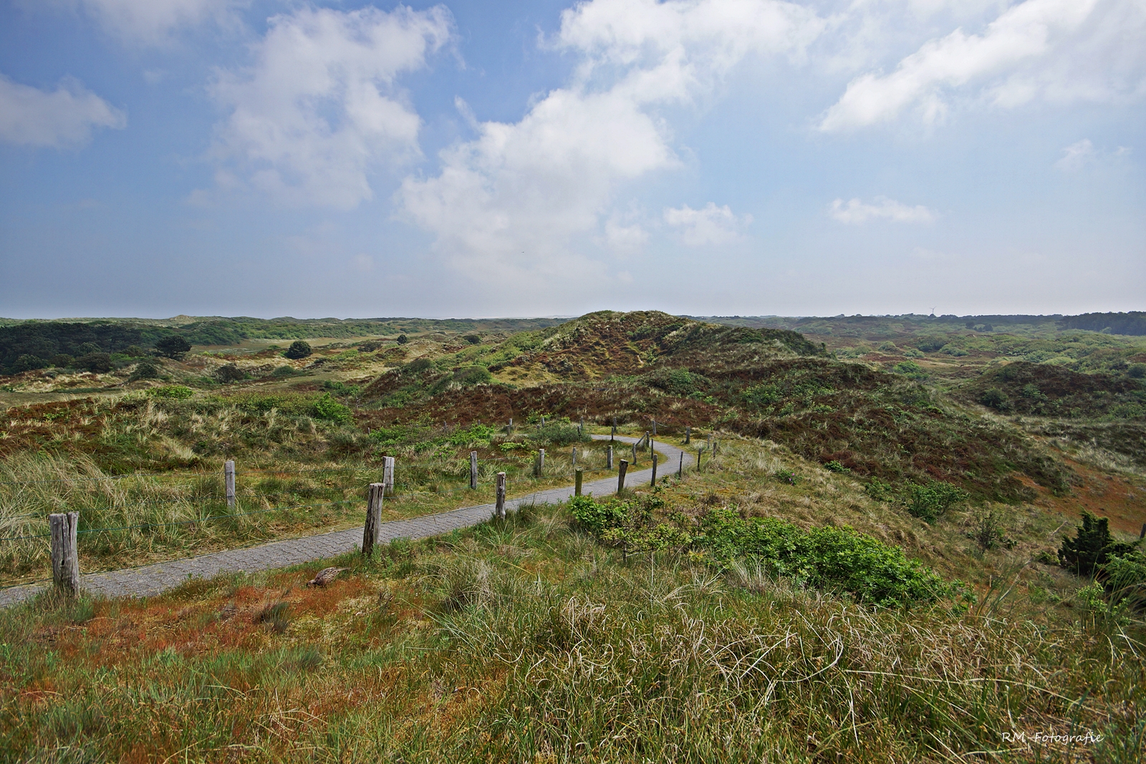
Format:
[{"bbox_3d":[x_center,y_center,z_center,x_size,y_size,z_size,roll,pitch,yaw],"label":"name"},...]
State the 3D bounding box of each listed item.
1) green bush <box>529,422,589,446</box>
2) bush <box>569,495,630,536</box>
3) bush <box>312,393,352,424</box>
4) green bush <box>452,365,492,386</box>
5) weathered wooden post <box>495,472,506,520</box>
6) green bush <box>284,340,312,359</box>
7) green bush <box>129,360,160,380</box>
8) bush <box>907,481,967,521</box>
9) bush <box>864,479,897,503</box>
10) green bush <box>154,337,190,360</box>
[{"bbox_3d":[-0.828,3.125,28.500,3.524,1.347,2.643,0,8,-2],"label":"green bush"},{"bbox_3d":[0.495,2.466,8.800,1.136,0.736,1.023,0,8,3],"label":"bush"},{"bbox_3d":[-14.144,1.548,28.000,2.061,1.731,1.958,-4,9,-27],"label":"bush"},{"bbox_3d":[-10.590,-0.656,50.000,3.943,2.091,3.351,-2,8,-12],"label":"green bush"},{"bbox_3d":[-1.494,2.357,9.900,0.180,0.970,0.180,-1,8,-9],"label":"weathered wooden post"},{"bbox_3d":[-62.249,-7.288,108.000,5.612,4.124,5.051,-4,9,-30],"label":"green bush"},{"bbox_3d":[-65.406,-1.847,73.000,3.567,2.920,3.210,-7,10,-42],"label":"green bush"},{"bbox_3d":[12.039,3.954,15.800,1.649,1.321,1.484,6,10,38],"label":"bush"},{"bbox_3d":[10.608,3.742,16.500,0.911,0.810,0.819,5,9,33],"label":"bush"},{"bbox_3d":[-90.388,-7.794,108.000,6.210,5.105,5.589,-6,10,-39],"label":"green bush"}]

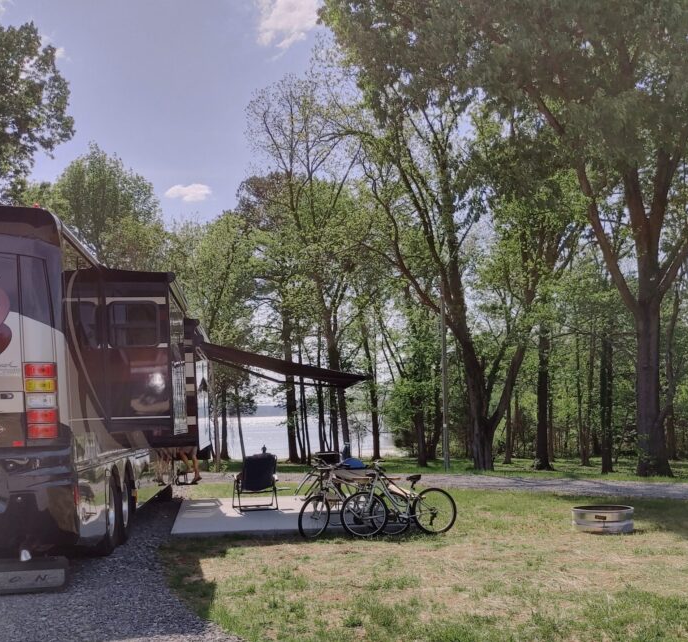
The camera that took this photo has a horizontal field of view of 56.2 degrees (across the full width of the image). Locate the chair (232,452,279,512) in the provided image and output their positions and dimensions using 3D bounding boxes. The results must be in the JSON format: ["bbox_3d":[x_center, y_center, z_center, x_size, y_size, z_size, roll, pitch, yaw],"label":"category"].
[{"bbox_3d":[-1.550,2.823,11.368,0.680,0.960,0.660,2,-9,-17],"label":"chair"}]

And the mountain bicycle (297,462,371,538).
[{"bbox_3d":[0.158,2.690,9.623,1.750,1.030,0.600,1,-8,-10],"label":"mountain bicycle"}]

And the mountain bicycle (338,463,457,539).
[{"bbox_3d":[0.824,2.640,9.575,1.730,1.050,0.600,1,-8,-10],"label":"mountain bicycle"}]

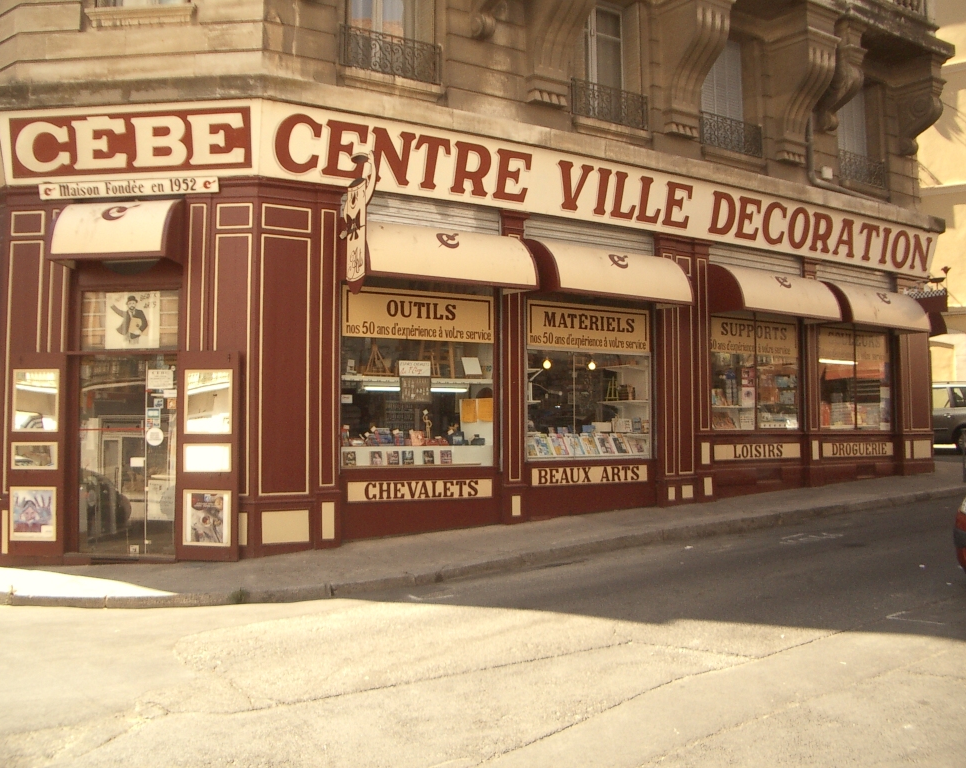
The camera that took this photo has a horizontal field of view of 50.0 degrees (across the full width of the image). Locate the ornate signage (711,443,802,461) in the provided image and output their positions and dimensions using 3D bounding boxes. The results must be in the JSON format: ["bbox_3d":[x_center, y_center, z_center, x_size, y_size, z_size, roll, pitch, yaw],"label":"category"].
[{"bbox_3d":[4.510,1.102,16.908,2.056,0.244,0.040,2,-4,-34],"label":"ornate signage"}]

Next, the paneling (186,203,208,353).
[{"bbox_3d":[-3.391,-1.261,12.264,0.201,1.781,0.050,0,-3,5],"label":"paneling"}]

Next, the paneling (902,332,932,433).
[{"bbox_3d":[8.115,-0.114,19.363,0.891,2.030,0.060,2,-4,-34],"label":"paneling"}]

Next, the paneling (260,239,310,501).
[{"bbox_3d":[-2.349,-0.224,12.345,0.627,3.093,0.050,2,-4,-34],"label":"paneling"}]

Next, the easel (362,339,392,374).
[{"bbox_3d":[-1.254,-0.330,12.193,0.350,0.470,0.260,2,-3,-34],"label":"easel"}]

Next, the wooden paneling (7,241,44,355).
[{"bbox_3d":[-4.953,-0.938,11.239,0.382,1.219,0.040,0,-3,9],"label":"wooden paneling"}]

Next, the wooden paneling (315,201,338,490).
[{"bbox_3d":[-1.892,-0.436,12.641,0.214,3.410,0.050,2,-4,-34],"label":"wooden paneling"}]

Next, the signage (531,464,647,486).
[{"bbox_3d":[1.387,1.170,13.232,1.906,0.217,0.030,2,-3,-34],"label":"signage"}]

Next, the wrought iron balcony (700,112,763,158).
[{"bbox_3d":[4.074,-4.041,16.881,1.445,0.527,0.120,2,-4,-34],"label":"wrought iron balcony"}]

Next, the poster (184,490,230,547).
[{"bbox_3d":[-2.839,1.391,10.691,0.517,0.566,0.025,0,-3,9],"label":"poster"}]

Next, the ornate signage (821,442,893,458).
[{"bbox_3d":[5.909,1.039,16.299,1.754,0.220,0.030,2,-3,-34],"label":"ornate signage"}]

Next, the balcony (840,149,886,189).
[{"bbox_3d":[6.904,-3.880,18.772,1.324,0.496,0.120,2,-4,-34],"label":"balcony"}]

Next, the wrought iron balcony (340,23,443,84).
[{"bbox_3d":[-1.065,-3.747,11.848,1.316,0.459,0.120,2,-3,-34],"label":"wrought iron balcony"}]

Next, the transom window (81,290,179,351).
[{"bbox_3d":[-3.809,-0.681,11.199,1.121,0.649,0.060,0,-3,9],"label":"transom window"}]

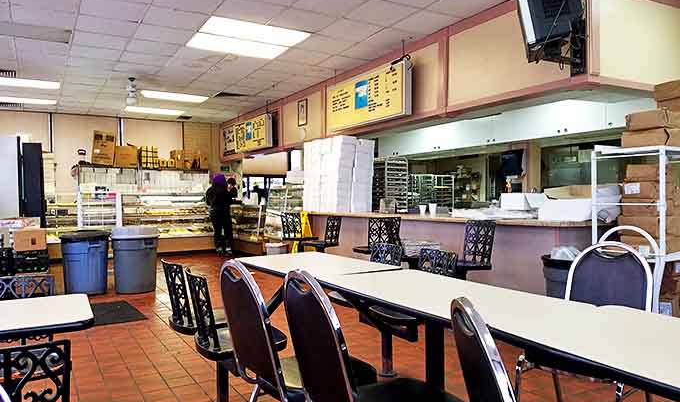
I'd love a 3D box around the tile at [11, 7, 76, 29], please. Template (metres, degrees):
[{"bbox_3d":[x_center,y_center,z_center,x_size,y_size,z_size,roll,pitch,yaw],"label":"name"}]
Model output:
[{"bbox_3d":[-3.127,-1.950,5.412,0.610,0.022,0.610,-1,1,-30],"label":"tile"}]

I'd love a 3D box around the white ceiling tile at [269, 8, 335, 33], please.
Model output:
[{"bbox_3d":[-0.409,-1.979,5.594,0.605,0.020,0.605,-1,0,-30],"label":"white ceiling tile"}]

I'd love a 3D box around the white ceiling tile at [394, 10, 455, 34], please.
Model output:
[{"bbox_3d":[0.955,-1.990,5.666,0.605,0.020,0.605,-1,1,-30],"label":"white ceiling tile"}]

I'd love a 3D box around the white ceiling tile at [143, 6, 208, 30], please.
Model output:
[{"bbox_3d":[-1.765,-1.960,5.489,0.605,0.020,0.605,-1,1,-30],"label":"white ceiling tile"}]

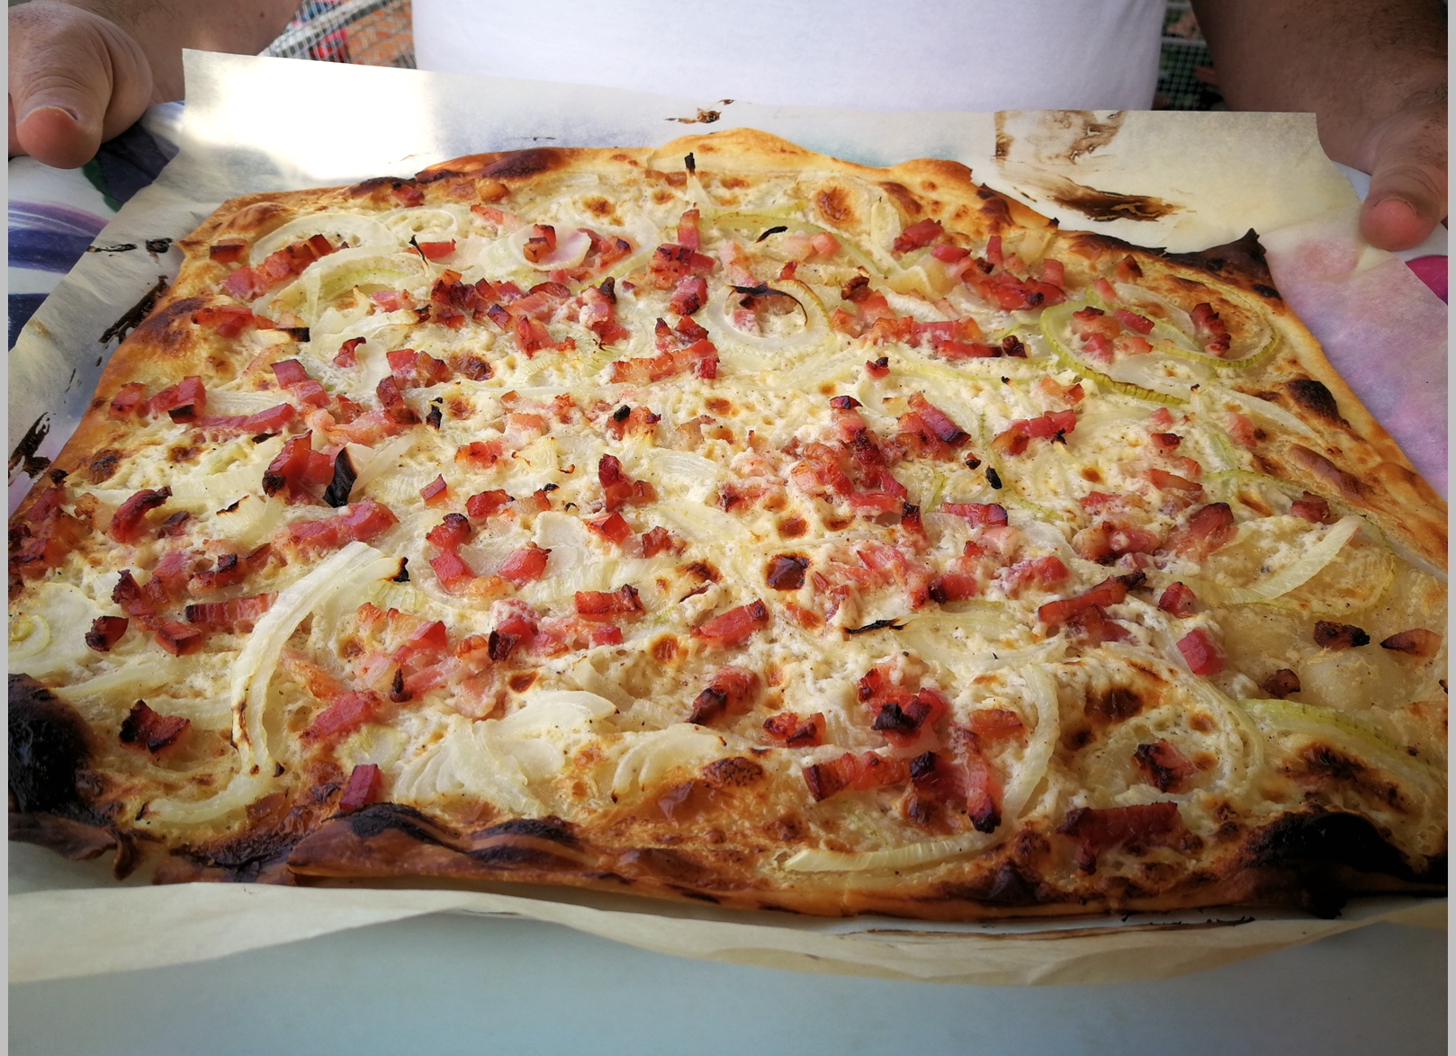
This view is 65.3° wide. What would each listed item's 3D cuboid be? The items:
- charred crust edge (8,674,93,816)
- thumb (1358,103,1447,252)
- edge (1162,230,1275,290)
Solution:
[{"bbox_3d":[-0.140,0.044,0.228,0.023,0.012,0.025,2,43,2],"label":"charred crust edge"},{"bbox_3d":[0.222,-0.114,0.370,0.026,0.025,0.060,9,54,9],"label":"thumb"},{"bbox_3d":[0.153,-0.084,0.355,0.034,0.013,0.018,2,43,2],"label":"edge"}]

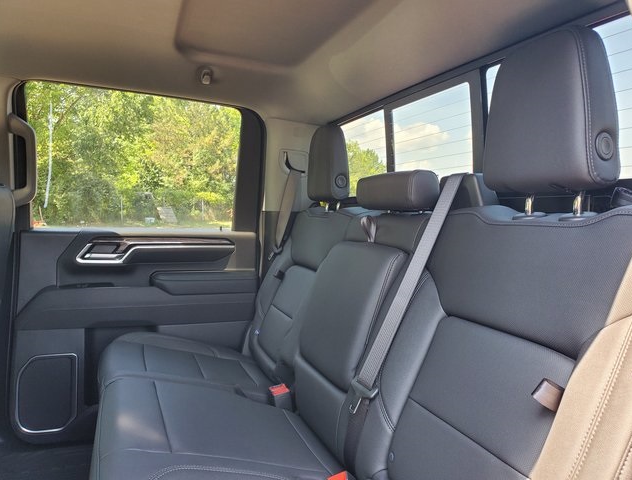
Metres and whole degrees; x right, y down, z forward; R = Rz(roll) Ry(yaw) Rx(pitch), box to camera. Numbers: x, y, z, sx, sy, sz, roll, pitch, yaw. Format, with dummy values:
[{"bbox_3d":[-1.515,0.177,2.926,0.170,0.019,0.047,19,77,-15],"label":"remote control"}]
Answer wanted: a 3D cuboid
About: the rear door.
[{"bbox_3d":[-0.622,0.098,1.765,0.900,1.230,0.200,-1,4,-21],"label":"rear door"}]

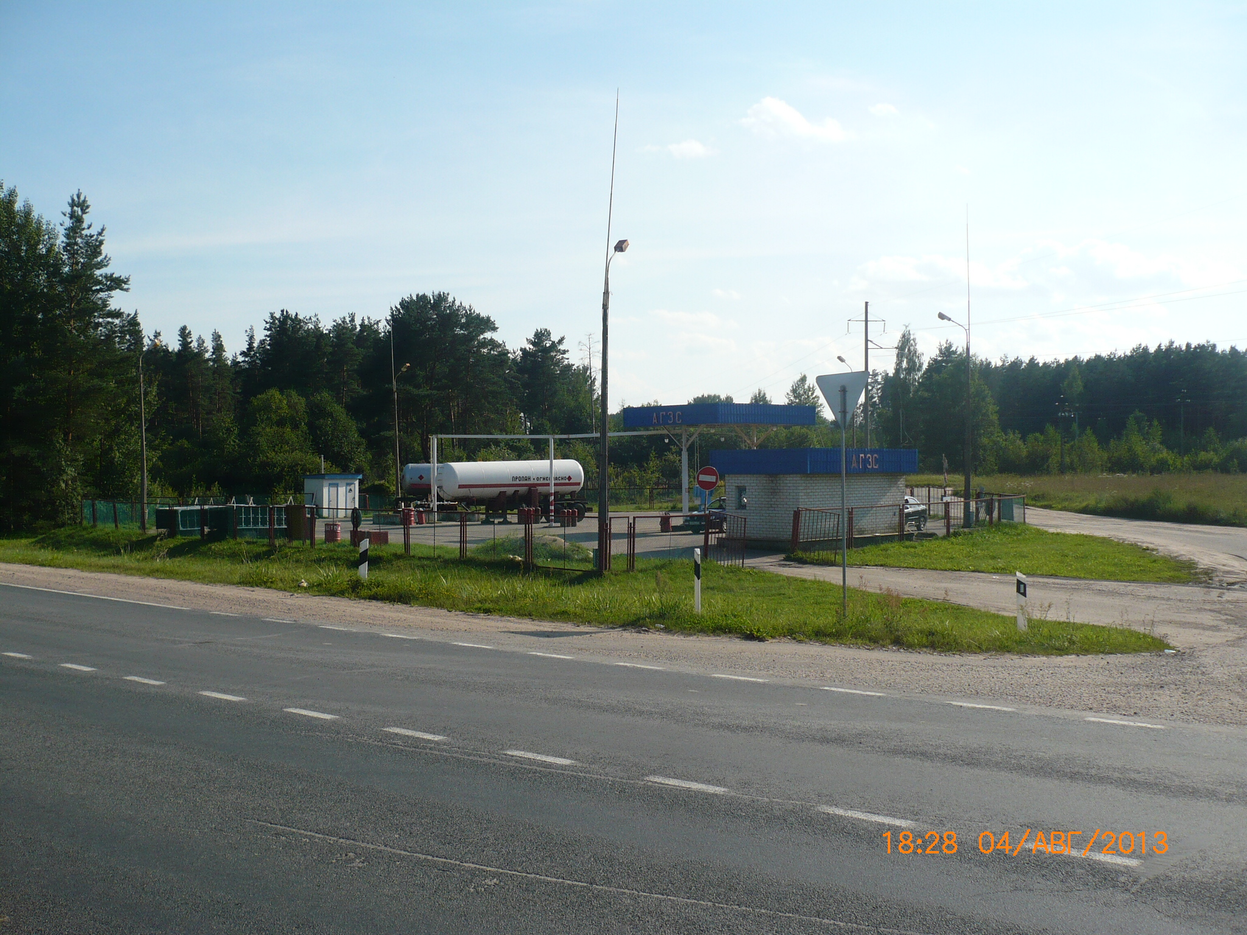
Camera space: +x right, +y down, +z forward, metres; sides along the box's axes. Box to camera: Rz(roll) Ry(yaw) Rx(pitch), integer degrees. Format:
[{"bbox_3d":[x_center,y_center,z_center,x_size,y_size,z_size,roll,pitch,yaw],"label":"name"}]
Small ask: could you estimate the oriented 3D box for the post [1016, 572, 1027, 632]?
[{"bbox_3d":[5.623,1.898,17.800,0.130,0.860,0.070,0,0,18],"label":"post"}]

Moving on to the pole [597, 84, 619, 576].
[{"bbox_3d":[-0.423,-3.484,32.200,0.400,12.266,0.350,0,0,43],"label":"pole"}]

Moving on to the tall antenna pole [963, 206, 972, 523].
[{"bbox_3d":[13.657,-4.038,50.000,0.300,12.749,0.300,0,0,43],"label":"tall antenna pole"}]

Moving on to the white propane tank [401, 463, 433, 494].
[{"bbox_3d":[-8.771,0.680,71.972,8.000,1.800,1.800,0,0,-30],"label":"white propane tank"}]

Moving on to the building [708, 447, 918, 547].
[{"bbox_3d":[6.762,1.010,44.081,4.020,3.247,6.895,0,0,43],"label":"building"}]

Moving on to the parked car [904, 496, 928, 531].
[{"bbox_3d":[10.500,1.861,50.500,1.720,1.420,4.350,0,0,38],"label":"parked car"}]

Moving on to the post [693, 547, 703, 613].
[{"bbox_3d":[0.940,1.443,15.900,0.070,0.848,0.120,0,0,-41],"label":"post"}]

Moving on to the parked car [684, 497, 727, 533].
[{"bbox_3d":[4.505,1.934,52.405,1.720,1.420,4.400,0,0,43],"label":"parked car"}]

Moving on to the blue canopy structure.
[{"bbox_3d":[4.323,-2.205,55.973,5.290,0.857,7.020,0,0,43],"label":"blue canopy structure"}]

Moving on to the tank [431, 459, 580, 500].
[{"bbox_3d":[-5.829,0.603,65.600,1.860,1.860,9.400,0,0,44],"label":"tank"}]

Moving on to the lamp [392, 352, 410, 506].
[{"bbox_3d":[-12.796,-2.143,72.000,1.150,9.900,0.450,0,0,37],"label":"lamp"}]

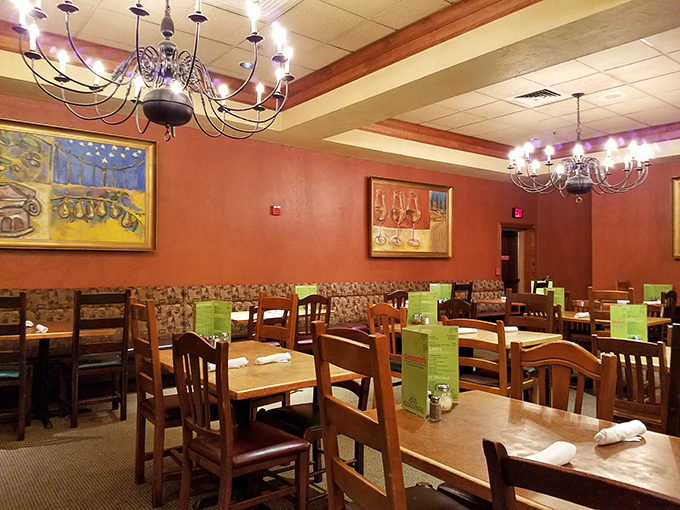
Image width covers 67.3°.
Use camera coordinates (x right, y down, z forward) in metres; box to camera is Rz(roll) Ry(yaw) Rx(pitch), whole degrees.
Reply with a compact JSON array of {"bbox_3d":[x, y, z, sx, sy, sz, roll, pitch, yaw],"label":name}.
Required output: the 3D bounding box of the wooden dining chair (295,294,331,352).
[{"bbox_3d":[-0.369,0.896,5.202,0.420,0.975,0.480,1,-2,-35],"label":"wooden dining chair"}]

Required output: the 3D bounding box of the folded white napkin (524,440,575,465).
[{"bbox_3d":[0.496,0.498,1.241,0.215,0.048,0.060,1,-2,-35],"label":"folded white napkin"}]

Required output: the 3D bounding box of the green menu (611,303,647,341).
[{"bbox_3d":[1.755,0.447,3.090,0.160,0.280,0.210,0,0,45],"label":"green menu"}]

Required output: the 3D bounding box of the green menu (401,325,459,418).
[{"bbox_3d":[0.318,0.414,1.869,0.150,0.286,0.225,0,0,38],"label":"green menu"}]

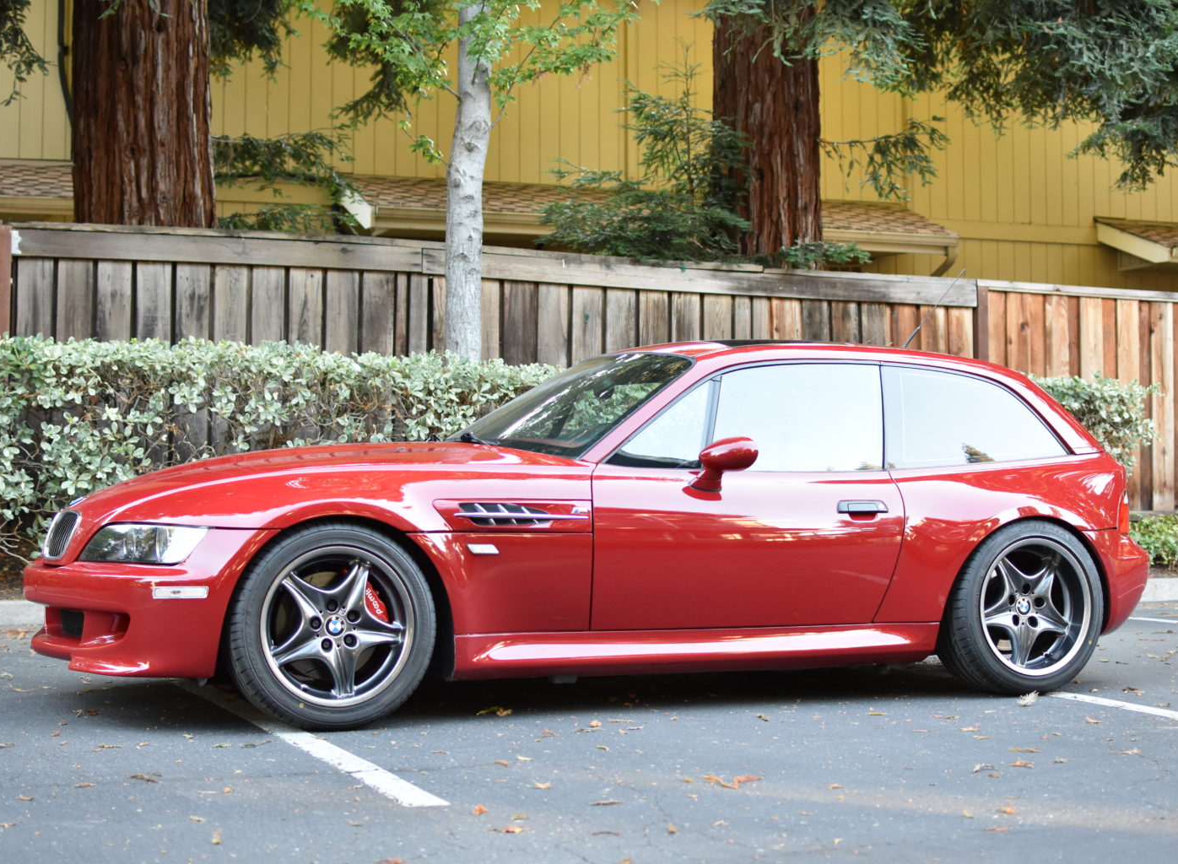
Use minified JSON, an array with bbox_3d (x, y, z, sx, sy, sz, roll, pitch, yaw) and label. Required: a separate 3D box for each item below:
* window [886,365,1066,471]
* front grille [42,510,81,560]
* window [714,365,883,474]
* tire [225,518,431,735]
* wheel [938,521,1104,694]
[{"bbox_3d":[1.302,-0.065,6.594,0.789,0.401,0.040,-3,-29,-28],"label":"window"},{"bbox_3d":[-1.646,0.322,5.846,0.052,0.150,0.183,24,-12,-31],"label":"front grille"},{"bbox_3d":[0.708,-0.052,6.304,0.780,0.415,0.040,0,-29,-24],"label":"window"},{"bbox_3d":[-0.779,0.575,5.568,0.628,0.625,0.225,1,-3,-24],"label":"tire"},{"bbox_3d":[1.483,0.607,6.533,0.628,0.625,0.250,1,-3,-24],"label":"wheel"}]

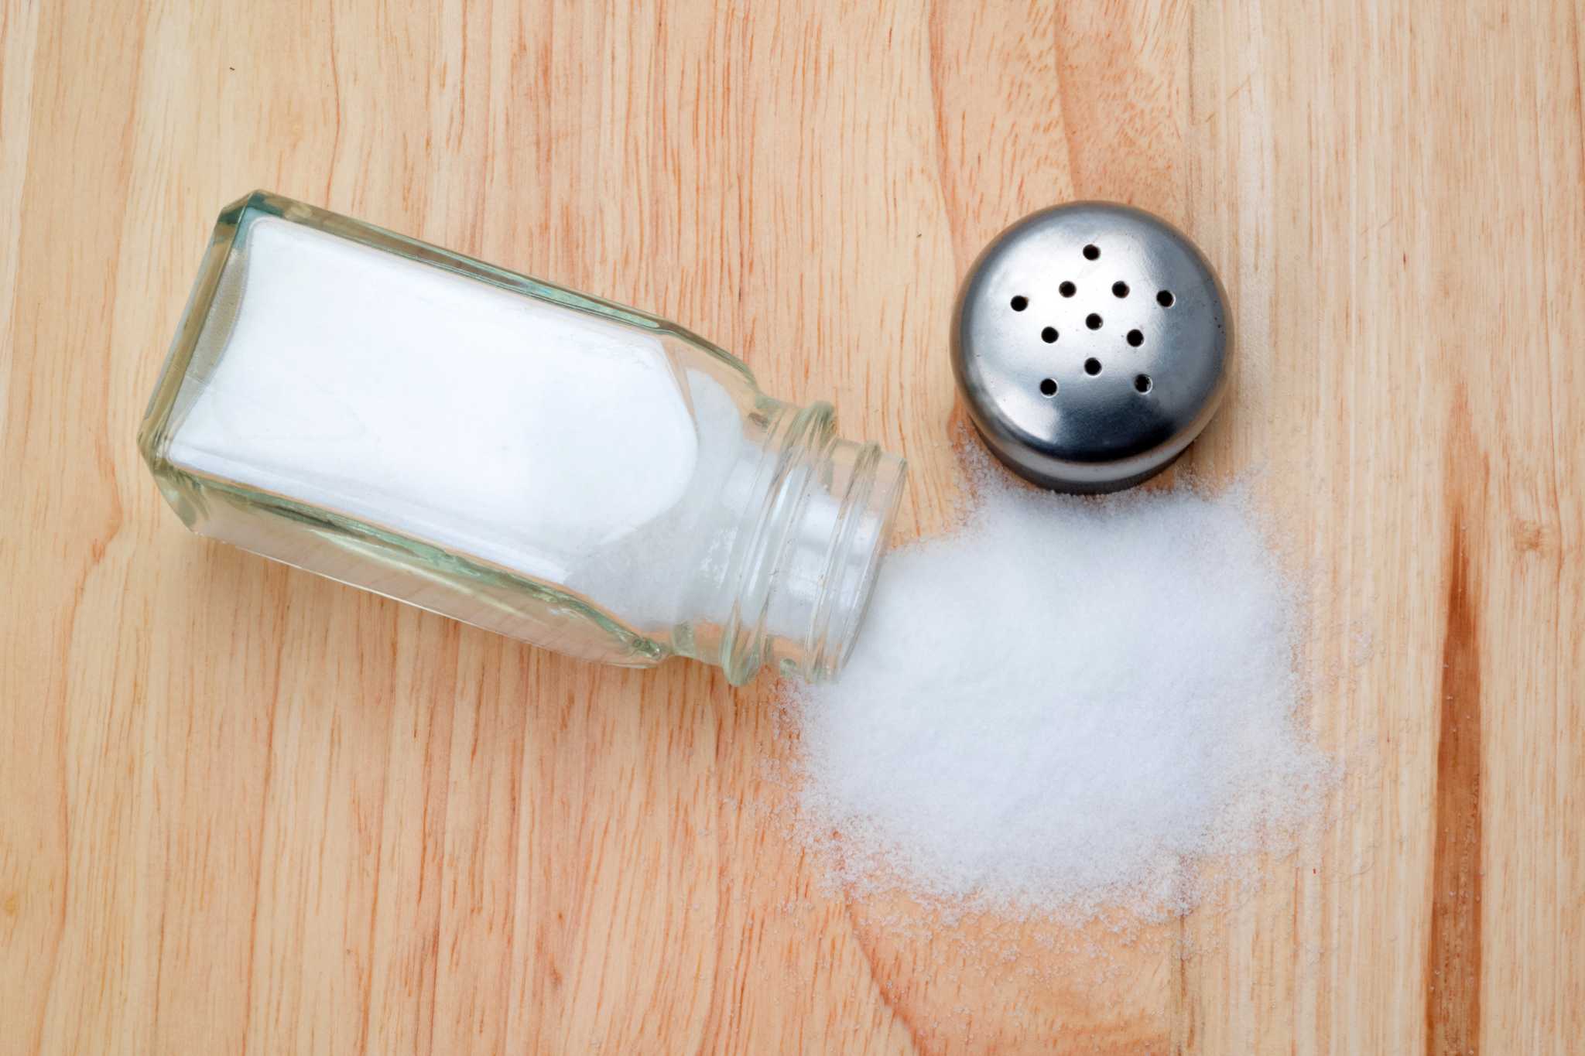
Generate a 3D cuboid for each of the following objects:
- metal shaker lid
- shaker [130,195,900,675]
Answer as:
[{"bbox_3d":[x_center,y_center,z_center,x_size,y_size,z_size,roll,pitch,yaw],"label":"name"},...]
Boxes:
[{"bbox_3d":[0.040,-0.024,0.577,0.037,0.021,0.037,-1,76,3],"label":"metal shaker lid"},{"bbox_3d":[-0.035,-0.009,0.567,0.092,0.040,0.040,18,78,7],"label":"shaker"}]

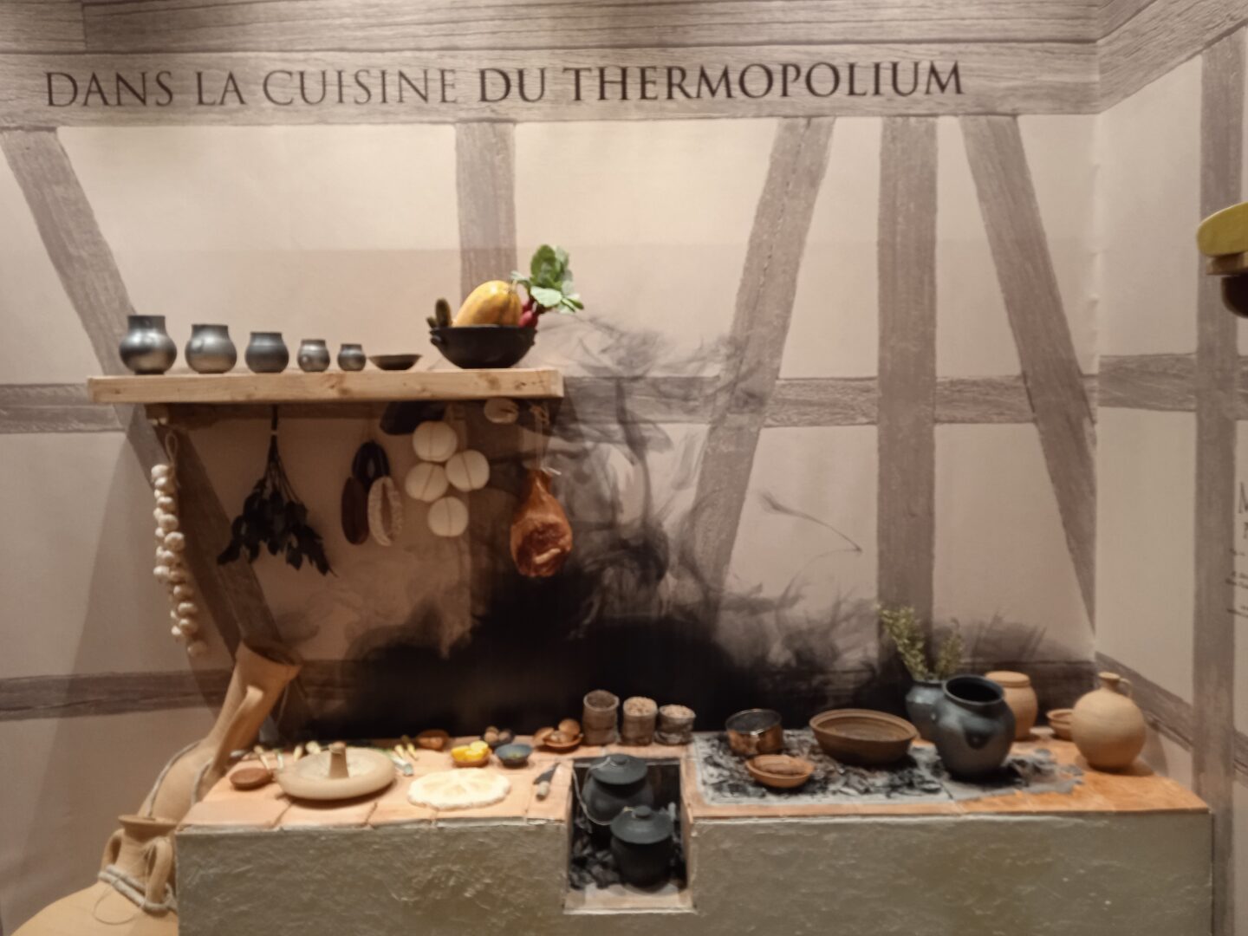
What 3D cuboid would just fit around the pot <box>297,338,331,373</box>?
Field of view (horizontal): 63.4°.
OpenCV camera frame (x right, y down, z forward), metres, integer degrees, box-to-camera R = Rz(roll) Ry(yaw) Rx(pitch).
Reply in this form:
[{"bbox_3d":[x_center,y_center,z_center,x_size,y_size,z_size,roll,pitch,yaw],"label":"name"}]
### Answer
[{"bbox_3d":[-0.752,-0.271,2.450,0.080,0.081,0.080,2,6,31],"label":"pot"}]

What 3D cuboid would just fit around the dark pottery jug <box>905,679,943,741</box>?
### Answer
[{"bbox_3d":[0.802,0.632,2.611,0.145,0.150,0.145,-1,5,1],"label":"dark pottery jug"}]

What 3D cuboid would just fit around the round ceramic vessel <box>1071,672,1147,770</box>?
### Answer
[{"bbox_3d":[1.286,0.667,2.678,0.180,0.240,0.180,-1,5,0],"label":"round ceramic vessel"}]

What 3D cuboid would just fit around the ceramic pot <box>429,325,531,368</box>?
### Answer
[{"bbox_3d":[-0.340,-0.290,2.439,0.257,0.106,0.242,-1,5,0],"label":"ceramic pot"}]

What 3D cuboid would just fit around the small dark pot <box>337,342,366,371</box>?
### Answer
[{"bbox_3d":[-0.661,-0.270,2.450,0.069,0.070,0.069,-1,5,1],"label":"small dark pot"}]

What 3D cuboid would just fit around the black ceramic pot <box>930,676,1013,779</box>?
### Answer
[{"bbox_3d":[0.804,0.603,2.330,0.180,0.213,0.180,1,9,1],"label":"black ceramic pot"}]

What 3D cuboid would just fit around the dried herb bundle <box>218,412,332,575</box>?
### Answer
[{"bbox_3d":[-0.968,0.069,2.804,0.315,0.455,0.170,-1,5,-1],"label":"dried herb bundle"}]

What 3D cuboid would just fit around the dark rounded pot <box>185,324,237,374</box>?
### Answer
[{"bbox_3d":[-1.003,-0.289,2.450,0.117,0.124,0.117,-1,5,0],"label":"dark rounded pot"}]

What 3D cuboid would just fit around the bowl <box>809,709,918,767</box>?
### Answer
[{"bbox_3d":[0.589,0.672,2.487,0.262,0.072,0.262,-1,5,1],"label":"bowl"}]

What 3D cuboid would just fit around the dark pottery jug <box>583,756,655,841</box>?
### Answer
[{"bbox_3d":[-0.016,0.864,2.666,0.189,0.206,0.189,-1,5,-1],"label":"dark pottery jug"}]

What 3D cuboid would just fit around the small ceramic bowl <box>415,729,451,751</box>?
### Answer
[{"bbox_3d":[-0.494,0.706,2.621,0.088,0.037,0.088,-1,5,0],"label":"small ceramic bowl"}]

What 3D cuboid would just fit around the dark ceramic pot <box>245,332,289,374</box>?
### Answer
[{"bbox_3d":[-0.865,-0.278,2.447,0.105,0.103,0.105,-1,5,1],"label":"dark ceramic pot"}]

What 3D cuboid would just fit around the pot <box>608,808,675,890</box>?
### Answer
[{"bbox_3d":[0.046,0.937,2.517,0.159,0.179,0.159,-1,5,0],"label":"pot"}]

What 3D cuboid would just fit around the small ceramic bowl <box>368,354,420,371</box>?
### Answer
[{"bbox_3d":[-0.554,-0.254,2.445,0.131,0.041,0.131,-1,5,0],"label":"small ceramic bowl"}]

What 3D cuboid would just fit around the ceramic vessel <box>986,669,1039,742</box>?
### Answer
[{"bbox_3d":[1.101,0.683,2.899,0.162,0.166,0.162,-1,5,0],"label":"ceramic vessel"}]

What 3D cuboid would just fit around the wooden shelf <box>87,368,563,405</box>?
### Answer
[{"bbox_3d":[-0.692,-0.198,2.472,1.073,0.060,0.290,-1,5,1],"label":"wooden shelf"}]

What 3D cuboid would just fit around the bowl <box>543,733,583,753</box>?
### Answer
[{"bbox_3d":[-0.155,0.698,2.570,0.101,0.027,0.101,-1,5,0],"label":"bowl"}]

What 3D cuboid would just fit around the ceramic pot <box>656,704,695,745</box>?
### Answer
[{"bbox_3d":[0.150,0.743,2.919,0.113,0.082,0.113,-1,5,0],"label":"ceramic pot"}]

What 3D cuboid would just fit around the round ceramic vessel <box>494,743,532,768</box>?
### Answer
[{"bbox_3d":[-0.302,0.793,2.774,0.101,0.032,0.101,-1,5,-1],"label":"round ceramic vessel"}]

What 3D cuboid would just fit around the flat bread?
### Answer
[{"bbox_3d":[-0.383,0.738,2.343,0.235,0.020,0.210,-1,5,1],"label":"flat bread"}]

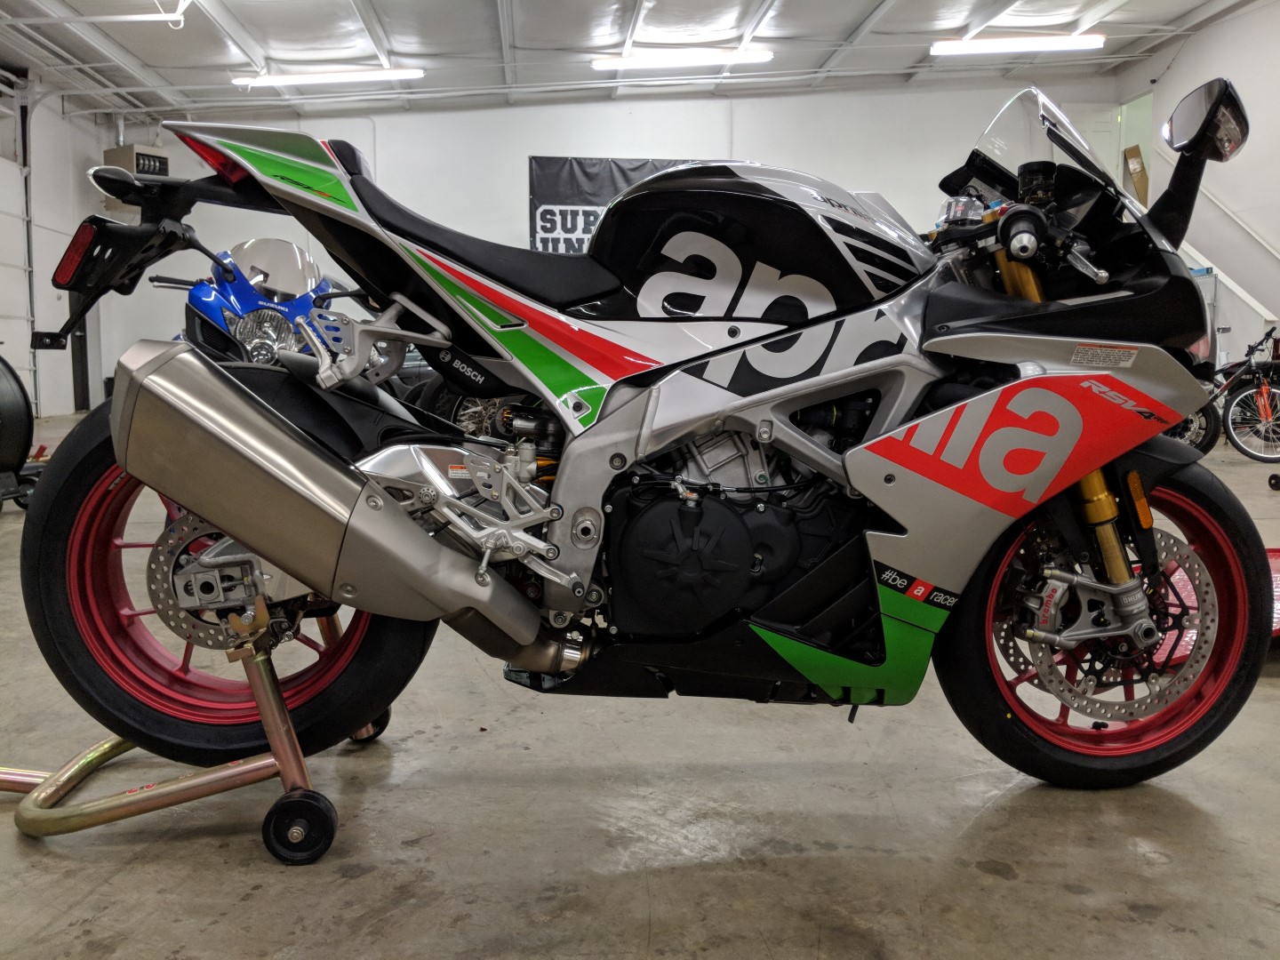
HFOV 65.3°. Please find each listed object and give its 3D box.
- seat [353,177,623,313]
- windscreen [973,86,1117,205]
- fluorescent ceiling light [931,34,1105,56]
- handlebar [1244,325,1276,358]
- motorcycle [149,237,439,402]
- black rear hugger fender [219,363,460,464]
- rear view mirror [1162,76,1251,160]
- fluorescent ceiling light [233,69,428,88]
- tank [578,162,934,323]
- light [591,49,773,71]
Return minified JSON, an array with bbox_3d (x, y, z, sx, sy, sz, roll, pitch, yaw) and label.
[{"bbox_3d":[-0.231,-0.362,1.589,0.407,0.185,0.270,0,5,-3],"label":"seat"},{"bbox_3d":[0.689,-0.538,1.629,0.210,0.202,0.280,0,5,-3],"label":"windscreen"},{"bbox_3d":[5.149,-5.929,13.600,2.440,0.120,0.180,-4,5,-3],"label":"fluorescent ceiling light"},{"bbox_3d":[5.380,-1.200,8.650,0.140,0.110,0.600,1,-15,7],"label":"handlebar"},{"bbox_3d":[-1.595,-0.316,3.827,0.730,1.130,2.040,10,1,-28],"label":"motorcycle"},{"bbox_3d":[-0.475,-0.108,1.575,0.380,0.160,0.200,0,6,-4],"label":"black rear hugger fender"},{"bbox_3d":[0.743,-0.472,1.310,0.075,0.090,0.145,0,6,-4],"label":"rear view mirror"},{"bbox_3d":[-4.040,-5.214,12.950,2.440,0.100,0.150,-4,5,-3],"label":"fluorescent ceiling light"},{"bbox_3d":[0.182,-0.380,1.612,0.555,0.257,0.320,0,5,-3],"label":"tank"},{"bbox_3d":[0.553,-5.475,13.000,2.400,0.110,0.170,-5,7,-7],"label":"light"}]

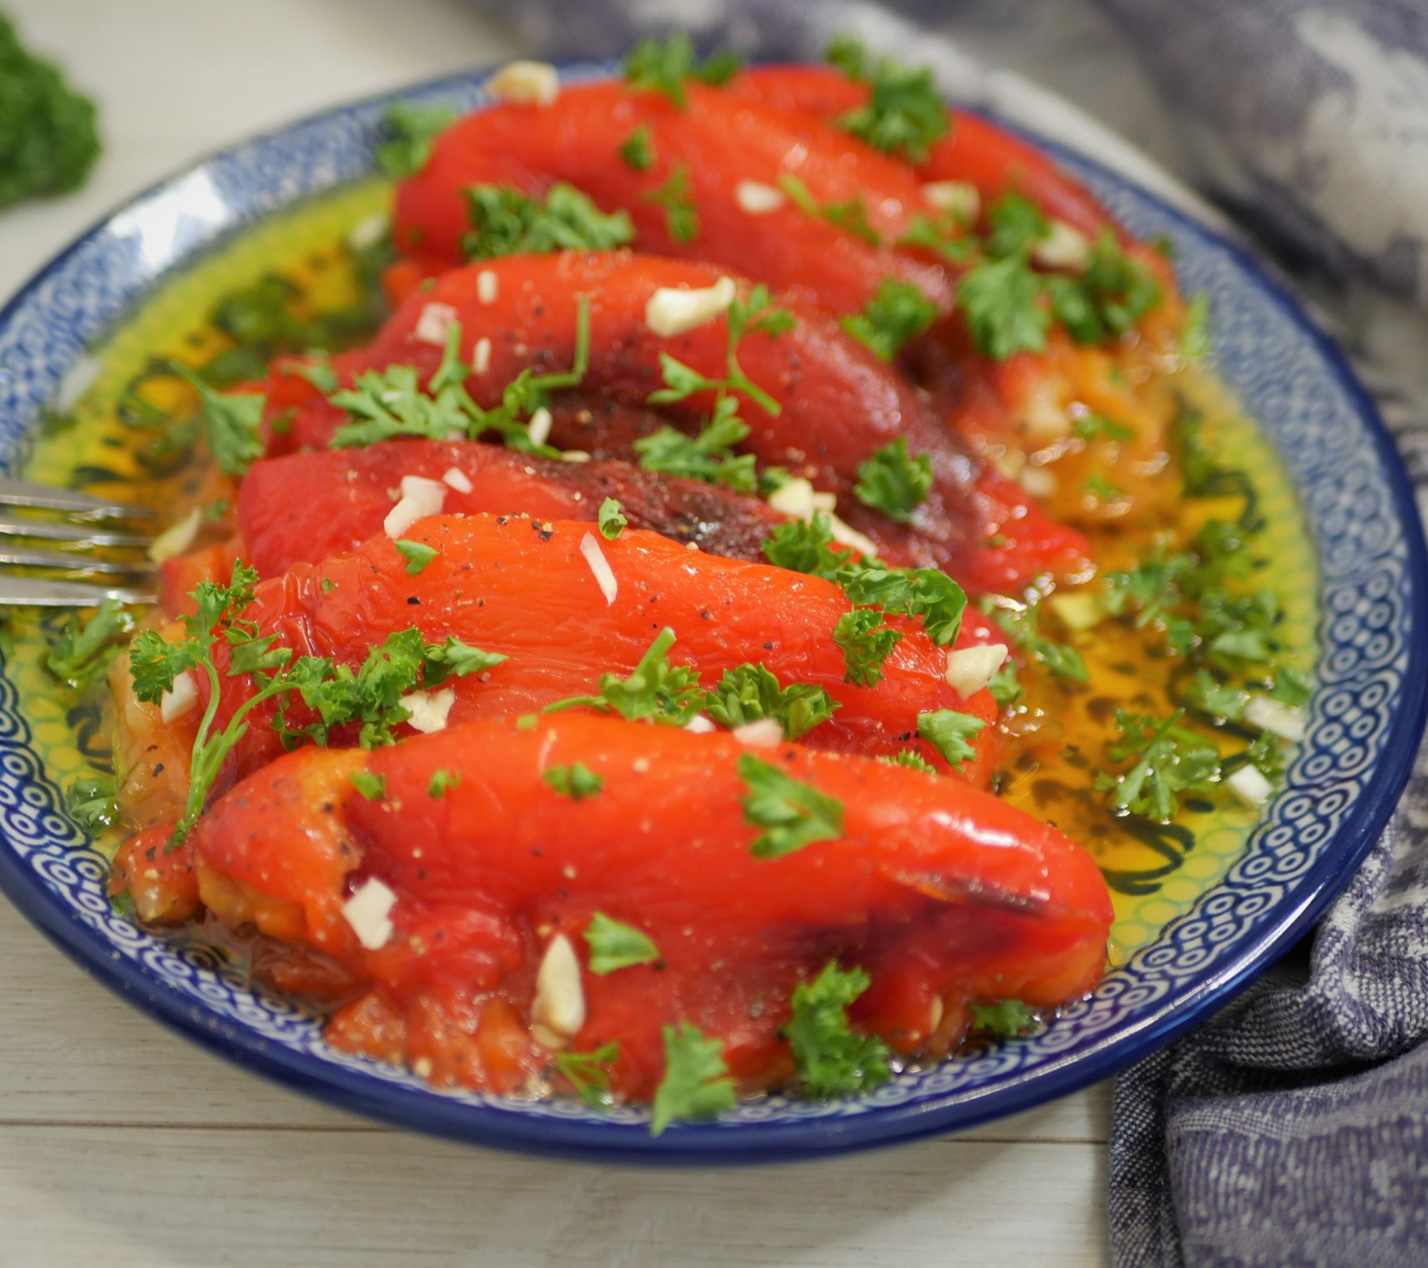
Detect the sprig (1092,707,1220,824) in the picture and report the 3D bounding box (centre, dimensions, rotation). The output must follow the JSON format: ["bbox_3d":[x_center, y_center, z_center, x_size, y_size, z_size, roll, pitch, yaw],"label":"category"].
[{"bbox_3d":[0.065,0.019,0.356,0.018,0.007,0.021,3,46,0],"label":"sprig"}]

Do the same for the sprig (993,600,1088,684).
[{"bbox_3d":[0.050,0.001,0.371,0.015,0.007,0.015,3,46,0],"label":"sprig"}]

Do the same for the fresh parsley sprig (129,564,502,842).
[{"bbox_3d":[-0.055,0.009,0.338,0.050,0.023,0.043,3,46,0],"label":"fresh parsley sprig"}]

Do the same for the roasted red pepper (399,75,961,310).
[{"bbox_3d":[-0.005,-0.069,0.418,0.102,0.037,0.044,13,47,10],"label":"roasted red pepper"}]

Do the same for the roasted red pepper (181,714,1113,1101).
[{"bbox_3d":[-0.009,0.035,0.318,0.121,0.036,0.043,7,46,3],"label":"roasted red pepper"}]

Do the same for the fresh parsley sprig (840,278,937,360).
[{"bbox_3d":[0.028,-0.050,0.385,0.014,0.008,0.015,18,48,14],"label":"fresh parsley sprig"}]

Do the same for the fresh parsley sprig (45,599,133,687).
[{"bbox_3d":[-0.093,0.001,0.363,0.012,0.008,0.015,3,46,0],"label":"fresh parsley sprig"}]

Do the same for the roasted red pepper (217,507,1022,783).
[{"bbox_3d":[-0.015,0.008,0.343,0.114,0.037,0.044,9,46,6],"label":"roasted red pepper"}]

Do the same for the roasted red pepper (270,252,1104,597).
[{"bbox_3d":[-0.007,-0.032,0.382,0.132,0.037,0.046,12,47,9],"label":"roasted red pepper"}]

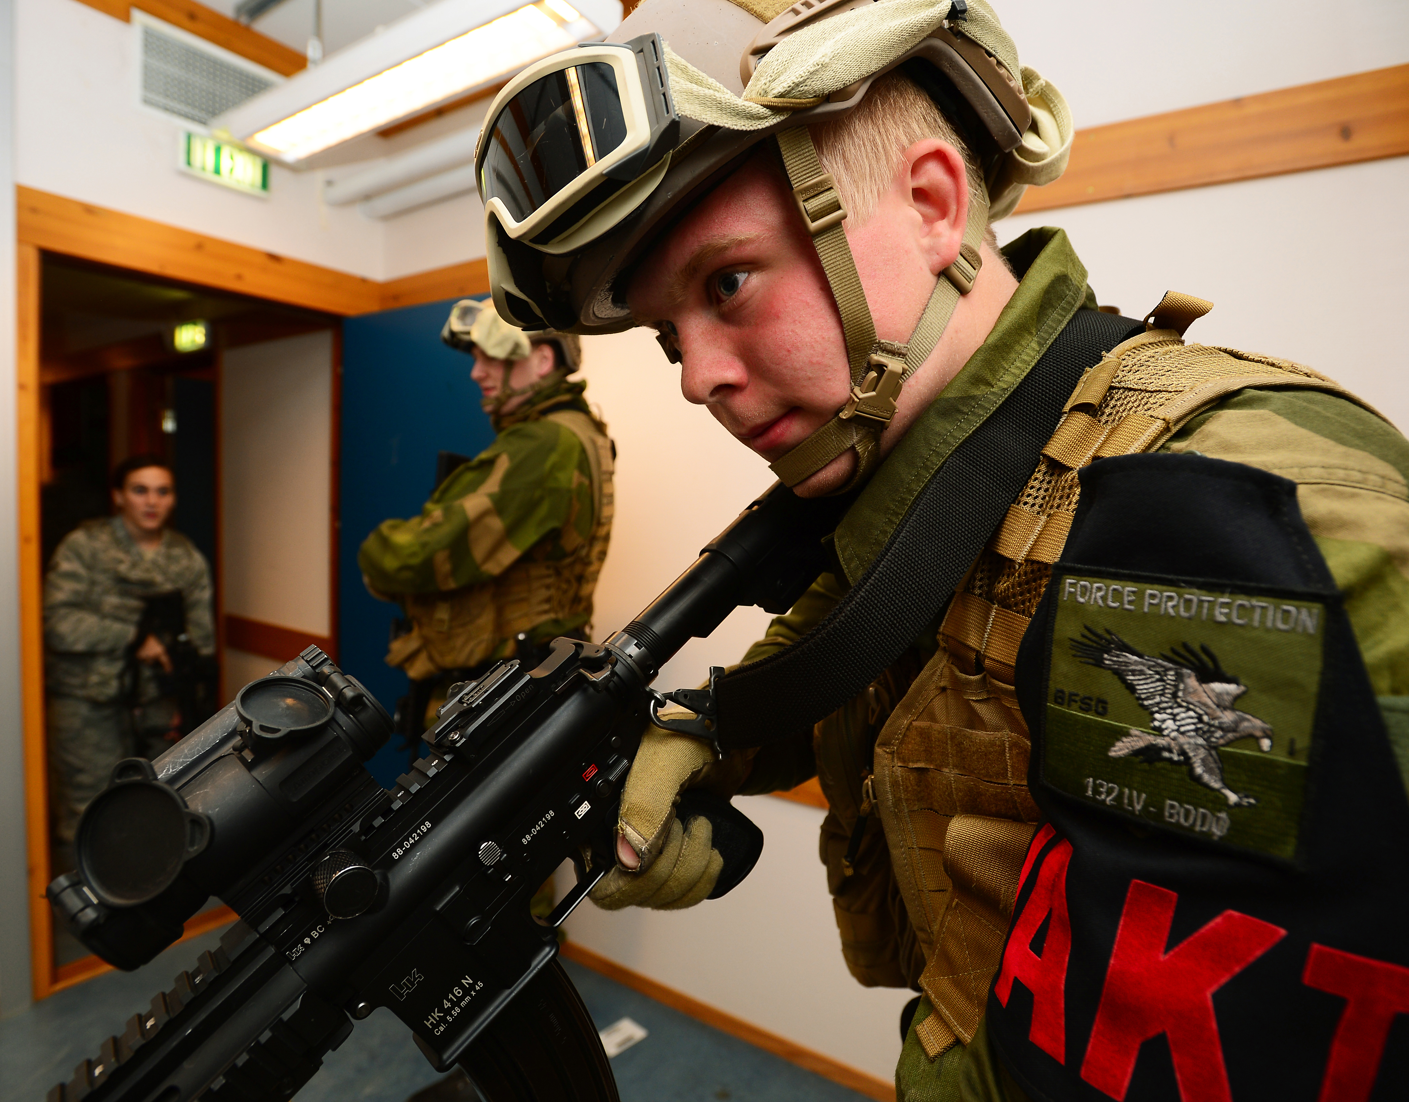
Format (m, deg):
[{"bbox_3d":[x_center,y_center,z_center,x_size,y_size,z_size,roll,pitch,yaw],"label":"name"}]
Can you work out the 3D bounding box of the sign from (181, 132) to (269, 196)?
[{"bbox_3d":[-1.496,-1.197,2.442,0.050,0.122,0.248,4,4,33],"label":"sign"}]

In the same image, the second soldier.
[{"bbox_3d":[-0.510,0.360,1.860,0.580,1.890,0.560,1,4,-17],"label":"second soldier"}]

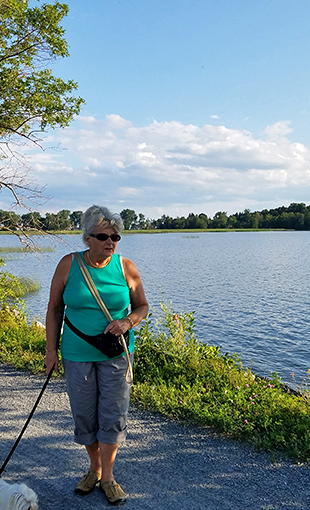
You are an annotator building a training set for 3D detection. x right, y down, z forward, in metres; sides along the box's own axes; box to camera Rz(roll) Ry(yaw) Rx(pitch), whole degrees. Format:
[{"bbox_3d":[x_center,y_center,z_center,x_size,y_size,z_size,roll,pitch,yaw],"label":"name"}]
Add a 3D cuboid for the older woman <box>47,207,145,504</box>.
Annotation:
[{"bbox_3d":[-0.322,0.526,2.830,0.560,1.590,0.400,-1,3,-10],"label":"older woman"}]

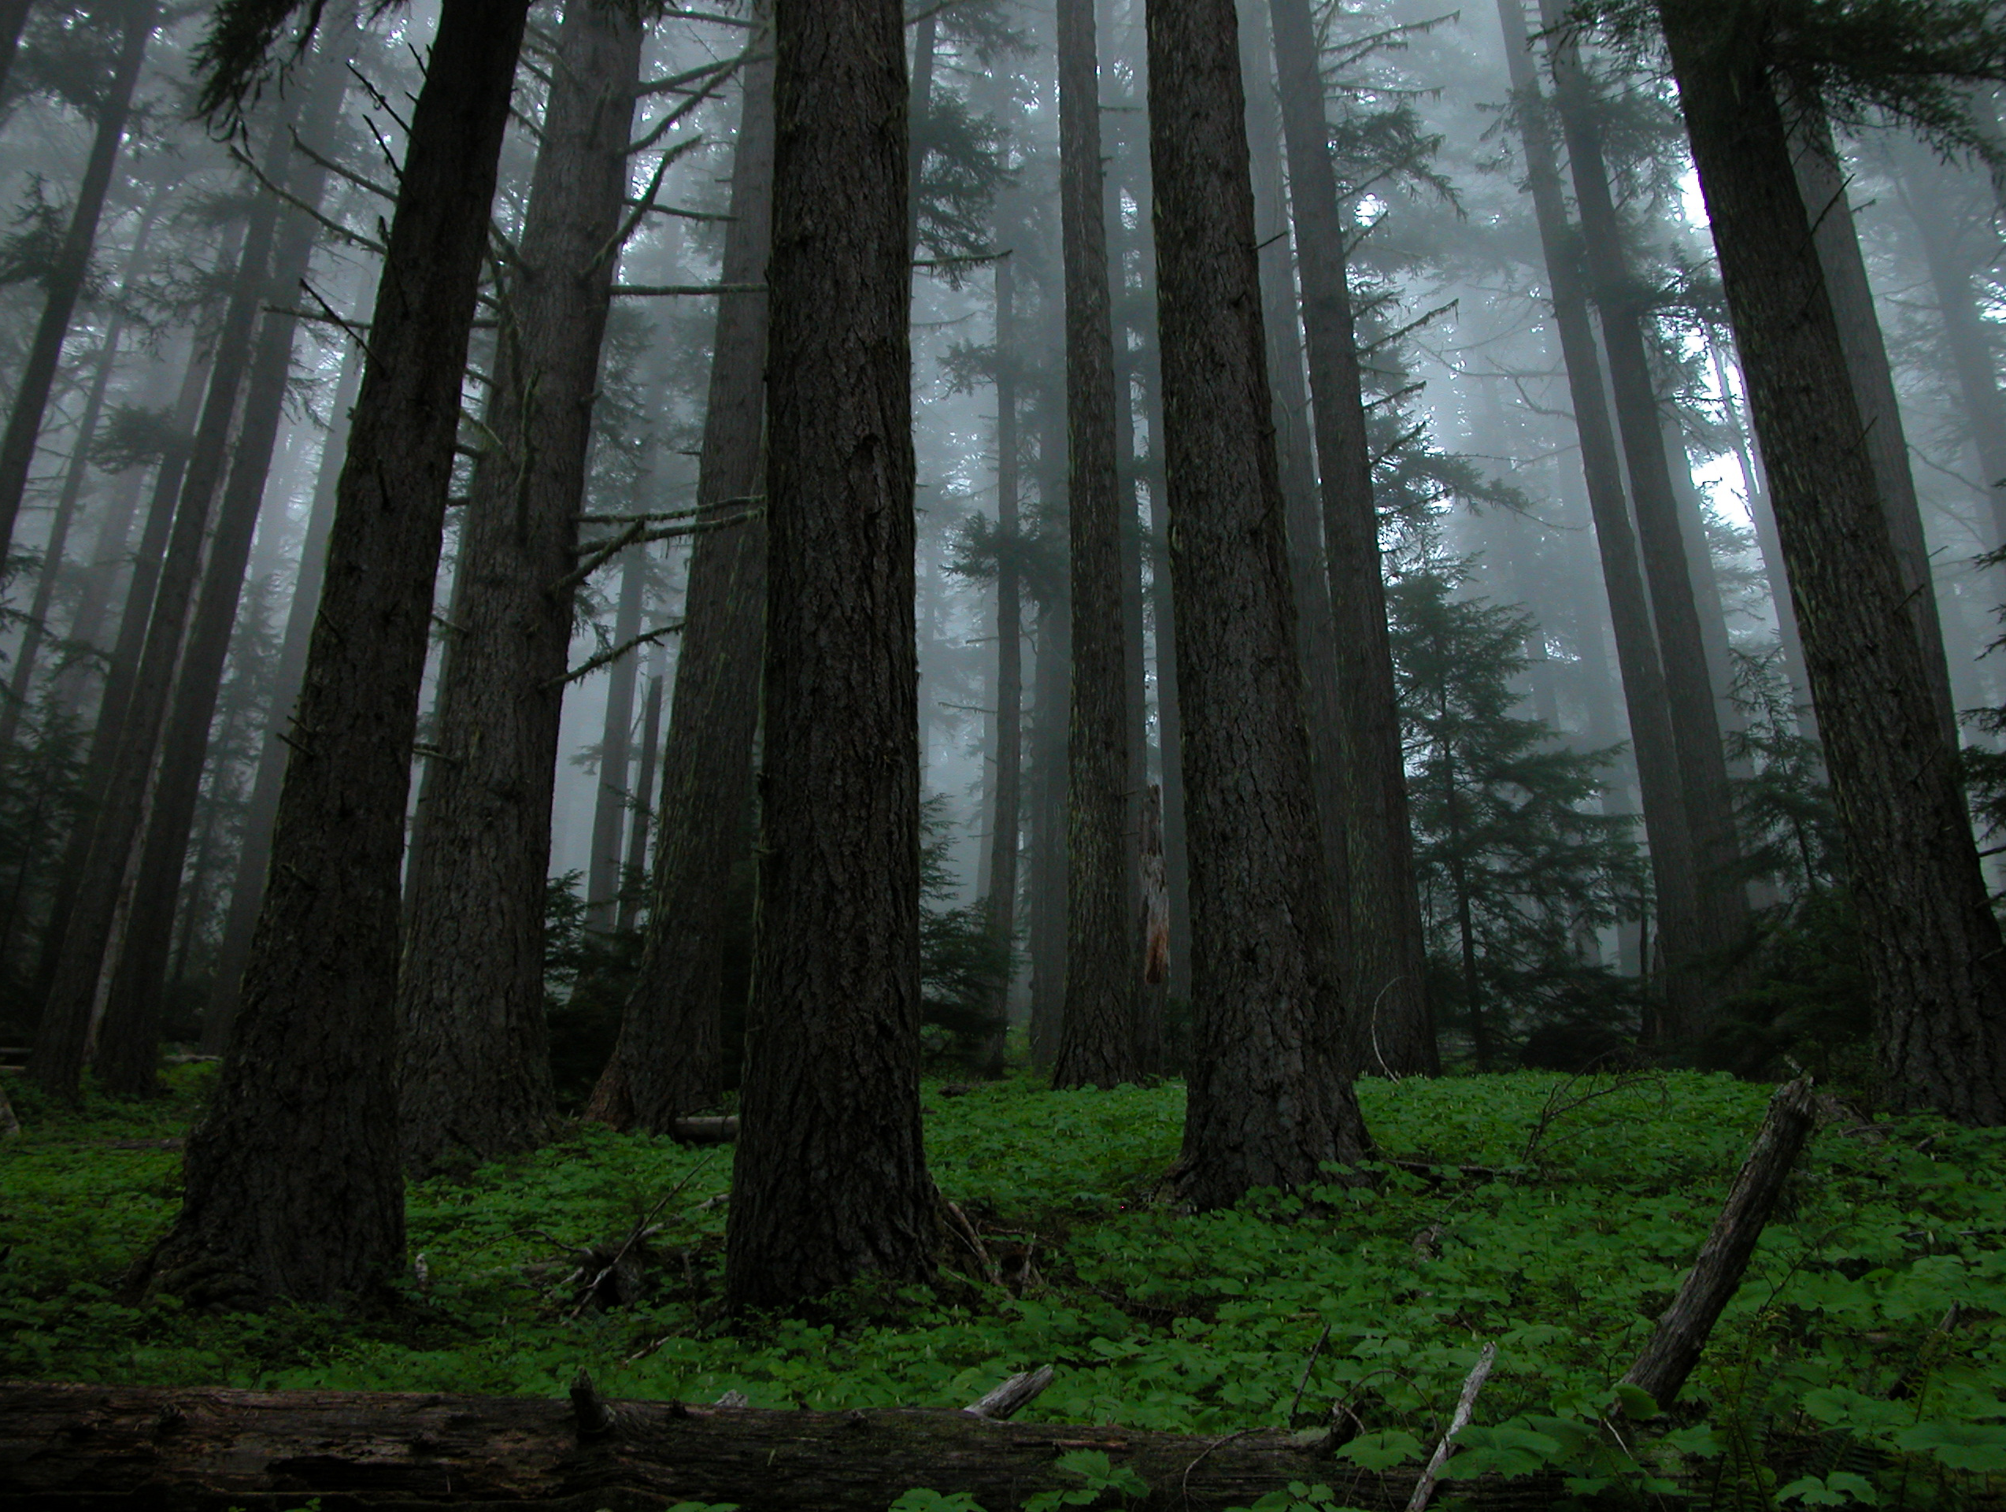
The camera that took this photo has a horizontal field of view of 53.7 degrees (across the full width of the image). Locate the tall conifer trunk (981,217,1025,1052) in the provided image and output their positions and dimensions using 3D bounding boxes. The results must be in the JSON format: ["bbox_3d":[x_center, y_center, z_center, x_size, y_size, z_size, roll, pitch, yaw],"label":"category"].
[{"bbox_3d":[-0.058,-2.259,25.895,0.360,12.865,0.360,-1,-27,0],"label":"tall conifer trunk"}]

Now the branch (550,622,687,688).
[{"bbox_3d":[-2.431,-0.641,12.500,0.820,0.340,0.400,-1,-27,0],"label":"branch"}]

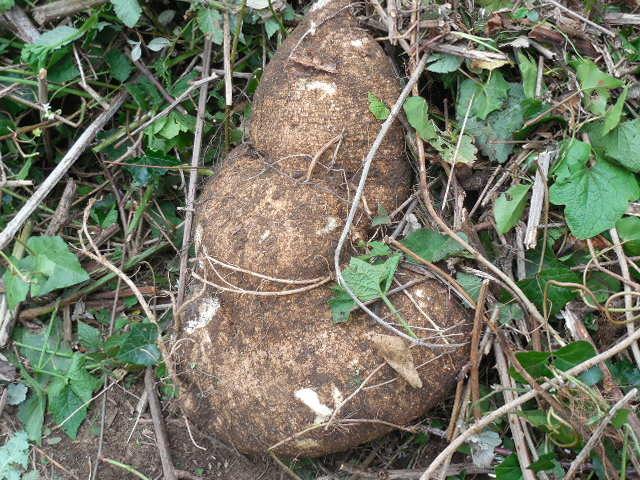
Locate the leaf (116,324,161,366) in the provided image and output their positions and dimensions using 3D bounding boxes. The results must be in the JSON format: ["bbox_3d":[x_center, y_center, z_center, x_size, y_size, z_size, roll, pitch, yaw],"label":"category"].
[{"bbox_3d":[-0.167,0.096,1.039,0.042,0.016,0.045,11,64,6],"label":"leaf"}]

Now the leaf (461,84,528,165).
[{"bbox_3d":[0.177,-0.118,1.147,0.063,0.018,0.088,-7,67,-3],"label":"leaf"}]

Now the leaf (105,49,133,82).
[{"bbox_3d":[-0.243,-0.210,1.361,0.032,0.012,0.049,-17,67,-7],"label":"leaf"}]

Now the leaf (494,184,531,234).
[{"bbox_3d":[0.184,-0.029,1.078,0.031,0.014,0.054,24,66,-3],"label":"leaf"}]

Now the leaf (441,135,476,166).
[{"bbox_3d":[0.137,-0.090,1.117,0.038,0.011,0.031,22,68,9],"label":"leaf"}]

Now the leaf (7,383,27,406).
[{"bbox_3d":[-0.280,0.142,1.039,0.018,0.006,0.025,10,67,4],"label":"leaf"}]

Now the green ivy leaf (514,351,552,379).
[{"bbox_3d":[0.195,0.114,1.029,0.037,0.012,0.028,-14,64,-7],"label":"green ivy leaf"}]

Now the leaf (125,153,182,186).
[{"bbox_3d":[-0.190,-0.080,1.276,0.064,0.018,0.045,5,60,3],"label":"leaf"}]

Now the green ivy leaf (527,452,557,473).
[{"bbox_3d":[0.216,0.216,1.094,0.031,0.012,0.019,-5,63,-3],"label":"green ivy leaf"}]

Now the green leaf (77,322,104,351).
[{"bbox_3d":[-0.216,0.091,1.058,0.026,0.009,0.032,-18,65,-9],"label":"green leaf"}]

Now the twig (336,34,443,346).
[{"bbox_3d":[0.062,-0.042,1.024,0.100,0.050,0.311,0,63,0],"label":"twig"}]

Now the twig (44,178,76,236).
[{"bbox_3d":[-0.255,-0.032,1.107,0.012,0.014,0.071,17,61,9],"label":"twig"}]

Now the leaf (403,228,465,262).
[{"bbox_3d":[0.118,0.006,1.177,0.069,0.018,0.039,-2,60,-1],"label":"leaf"}]

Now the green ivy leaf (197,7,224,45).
[{"bbox_3d":[-0.115,-0.226,1.186,0.029,0.010,0.045,-19,68,-8],"label":"green ivy leaf"}]

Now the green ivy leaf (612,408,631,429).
[{"bbox_3d":[0.273,0.161,1.019,0.016,0.007,0.021,-14,67,-6],"label":"green ivy leaf"}]

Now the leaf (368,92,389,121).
[{"bbox_3d":[0.065,-0.146,1.230,0.022,0.008,0.032,-27,80,-26],"label":"leaf"}]

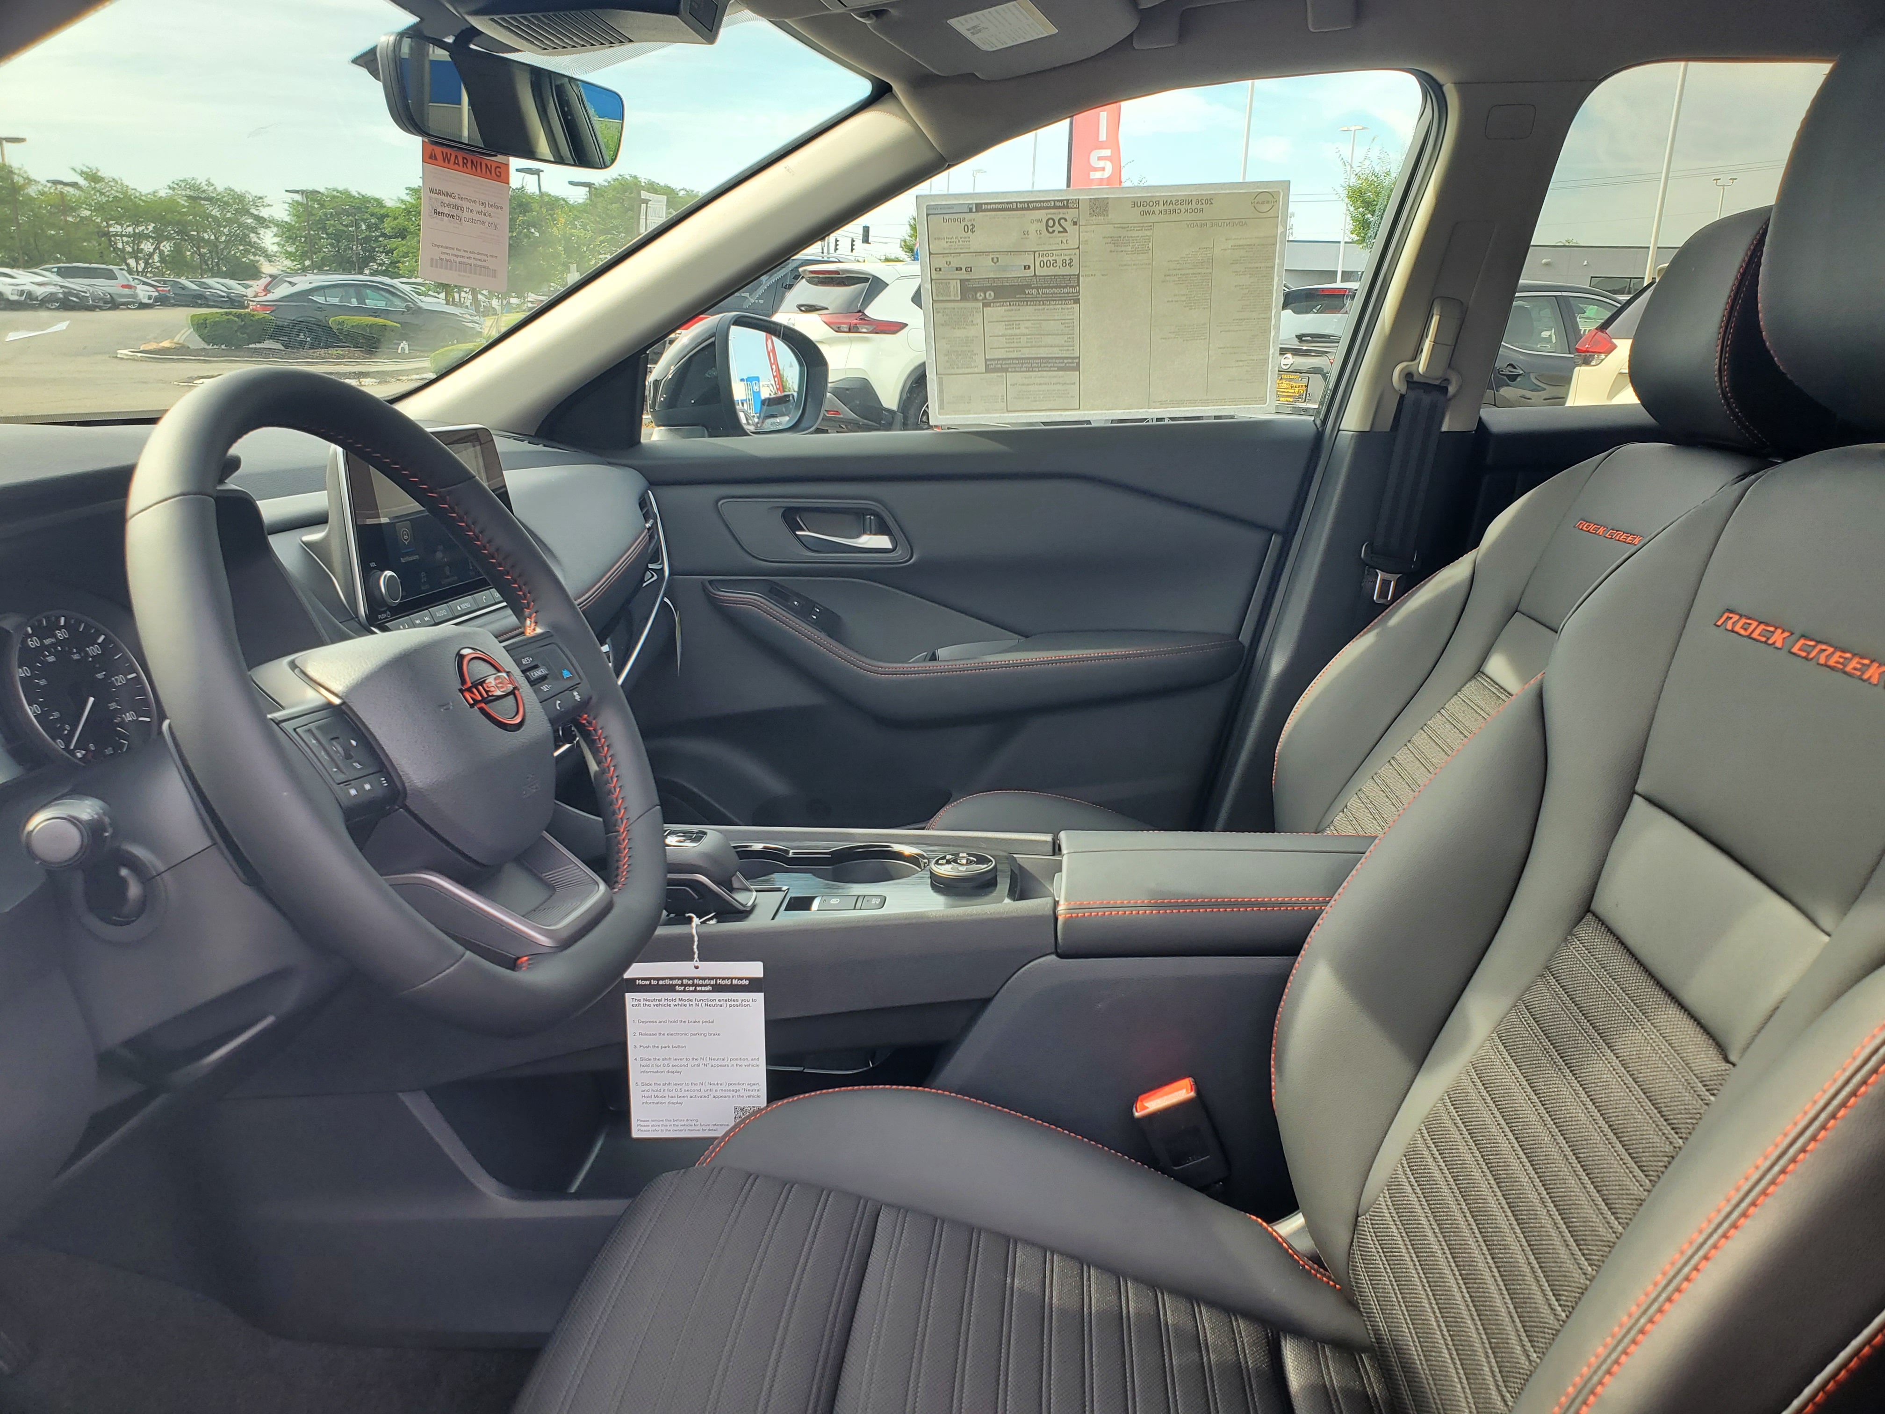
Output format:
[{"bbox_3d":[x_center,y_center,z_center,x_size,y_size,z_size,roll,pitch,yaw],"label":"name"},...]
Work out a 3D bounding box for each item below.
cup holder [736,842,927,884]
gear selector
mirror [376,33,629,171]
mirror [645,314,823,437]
[{"bbox_3d":[-0.100,0.153,1.151,0.180,0.070,0.098,3,13,6],"label":"cup holder"},{"bbox_3d":[-0.185,0.119,1.076,0.110,0.065,0.065,3,13,6],"label":"gear selector"},{"bbox_3d":[-0.320,-0.445,1.044,0.047,0.070,0.245,13,17,23],"label":"mirror"},{"bbox_3d":[-0.283,-0.473,2.006,0.150,0.175,0.240,10,15,30],"label":"mirror"}]

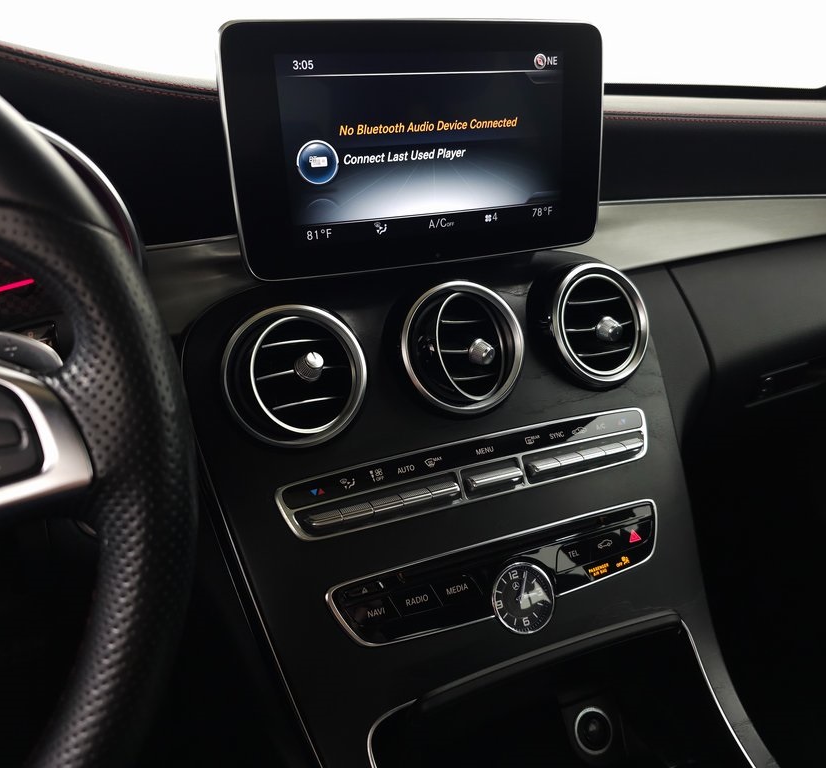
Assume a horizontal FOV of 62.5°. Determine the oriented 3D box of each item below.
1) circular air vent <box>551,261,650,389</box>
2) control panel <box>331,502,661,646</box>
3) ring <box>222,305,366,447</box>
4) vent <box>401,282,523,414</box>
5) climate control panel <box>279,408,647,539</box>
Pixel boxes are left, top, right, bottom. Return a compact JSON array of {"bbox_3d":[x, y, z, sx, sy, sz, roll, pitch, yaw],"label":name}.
[{"bbox_3d":[0.122,-0.040,0.465,0.080,0.080,0.030,-10,-3,-26],"label":"circular air vent"},{"bbox_3d":[0.058,0.116,0.410,0.222,0.047,0.025,-10,-8,-19],"label":"control panel"},{"bbox_3d":[-0.067,-0.005,0.388,0.080,0.080,0.020,-10,-3,-15],"label":"ring"},{"bbox_3d":[0.029,-0.022,0.420,0.080,0.080,0.020,-10,-3,-20],"label":"vent"},{"bbox_3d":[0.042,0.053,0.424,0.253,0.034,0.025,-10,-5,-19],"label":"climate control panel"}]

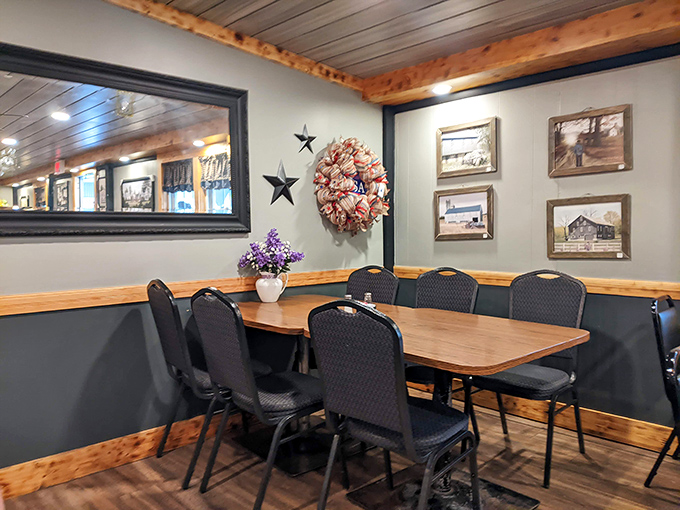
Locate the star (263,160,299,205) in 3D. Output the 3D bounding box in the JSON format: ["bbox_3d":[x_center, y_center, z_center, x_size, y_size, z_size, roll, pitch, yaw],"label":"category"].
[{"bbox_3d":[-0.371,-0.465,3.408,0.293,0.283,0.040,-3,3,-43],"label":"star"}]

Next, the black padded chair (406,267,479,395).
[{"bbox_3d":[0.449,0.570,2.988,0.560,0.968,0.450,-3,3,-43],"label":"black padded chair"}]

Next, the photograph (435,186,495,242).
[{"bbox_3d":[0.843,-0.278,3.629,0.025,0.349,0.460,-3,3,-43],"label":"photograph"}]

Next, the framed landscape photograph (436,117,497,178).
[{"bbox_3d":[0.855,-0.708,3.593,0.025,0.347,0.460,-3,3,-43],"label":"framed landscape photograph"}]

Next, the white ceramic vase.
[{"bbox_3d":[-0.410,0.199,3.225,0.190,0.185,0.165,-1,3,0],"label":"white ceramic vase"}]

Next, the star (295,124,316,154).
[{"bbox_3d":[-0.227,-0.775,3.540,0.193,0.188,0.030,-3,3,-43],"label":"star"}]

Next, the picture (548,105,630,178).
[{"bbox_3d":[1.409,-0.632,2.999,0.025,0.349,0.457,-3,3,-43],"label":"picture"}]

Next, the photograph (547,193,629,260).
[{"bbox_3d":[1.410,-0.150,3.024,0.025,0.349,0.457,-3,3,-43],"label":"photograph"}]

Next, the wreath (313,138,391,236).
[{"bbox_3d":[0.087,-0.480,3.728,0.670,0.680,0.200,-3,3,-43],"label":"wreath"}]

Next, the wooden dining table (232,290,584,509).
[{"bbox_3d":[0.130,0.692,2.634,0.910,0.762,1.890,-3,3,-43],"label":"wooden dining table"}]

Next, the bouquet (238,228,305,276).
[{"bbox_3d":[-0.405,-0.015,3.149,0.380,0.285,0.320,-3,3,-43],"label":"bouquet"}]

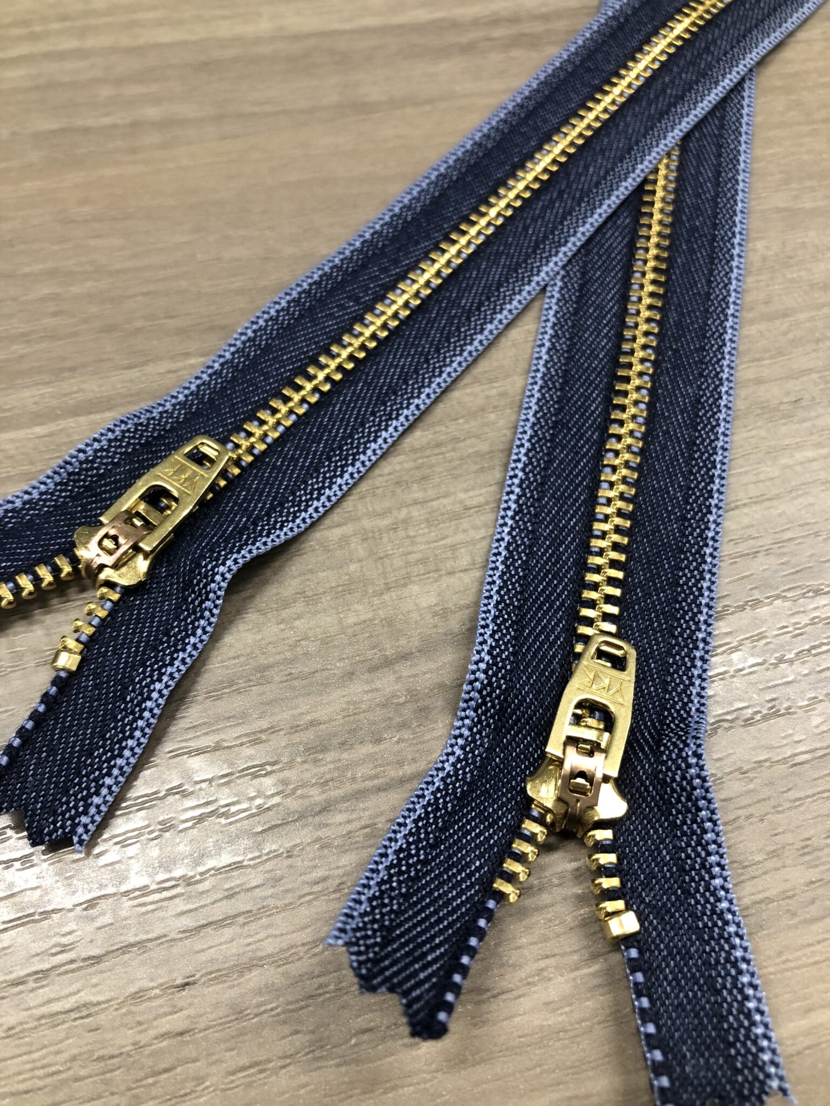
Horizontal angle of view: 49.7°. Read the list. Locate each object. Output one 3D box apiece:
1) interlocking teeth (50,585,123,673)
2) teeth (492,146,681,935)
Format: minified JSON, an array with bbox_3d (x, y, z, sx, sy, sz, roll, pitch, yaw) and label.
[{"bbox_3d":[-0.041,0.010,0.114,0.003,0.003,0.012,22,67,12],"label":"interlocking teeth"},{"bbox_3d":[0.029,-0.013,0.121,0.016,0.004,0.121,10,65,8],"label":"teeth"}]

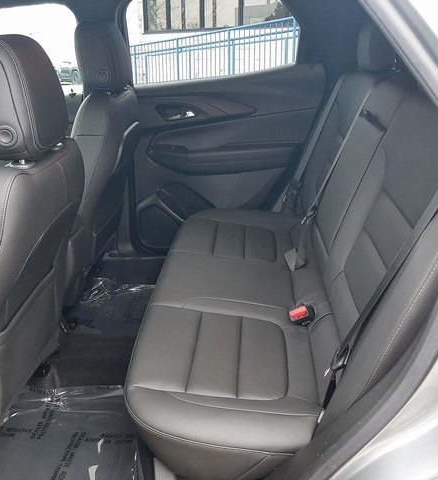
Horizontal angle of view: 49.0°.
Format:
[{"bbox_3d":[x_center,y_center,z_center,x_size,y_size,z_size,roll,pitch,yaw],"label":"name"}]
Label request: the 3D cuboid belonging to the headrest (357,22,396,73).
[{"bbox_3d":[0.521,-0.614,1.523,0.120,0.175,0.250,0,25,4],"label":"headrest"}]

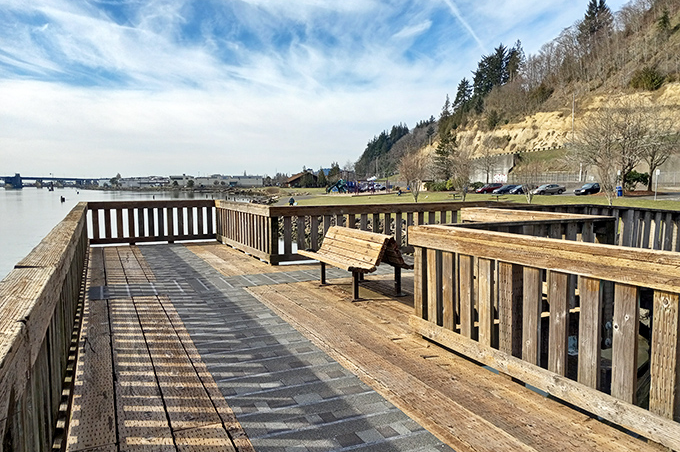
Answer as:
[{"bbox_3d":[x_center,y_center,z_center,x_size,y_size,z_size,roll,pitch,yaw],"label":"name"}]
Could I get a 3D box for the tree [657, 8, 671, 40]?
[{"bbox_3d":[79.412,-49.632,130.000,3.300,7.800,3.300,0,5,0],"label":"tree"}]

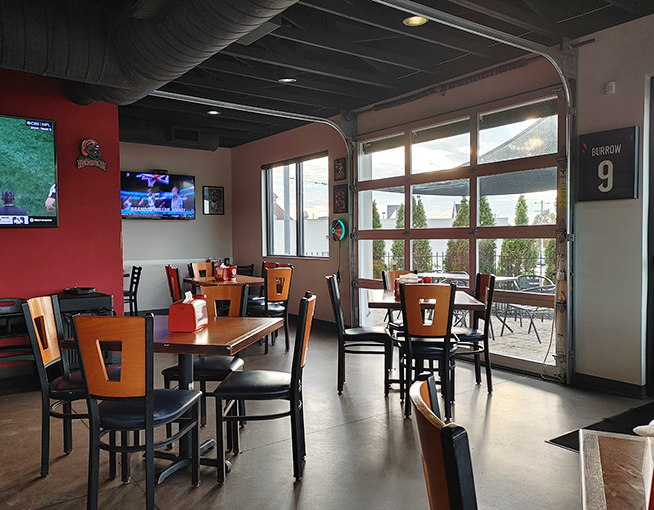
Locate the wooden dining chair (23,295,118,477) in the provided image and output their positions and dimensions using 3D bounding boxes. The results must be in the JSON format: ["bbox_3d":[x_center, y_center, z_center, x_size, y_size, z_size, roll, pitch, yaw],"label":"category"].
[{"bbox_3d":[-1.334,0.686,2.792,0.479,0.917,0.409,-1,2,-4],"label":"wooden dining chair"}]

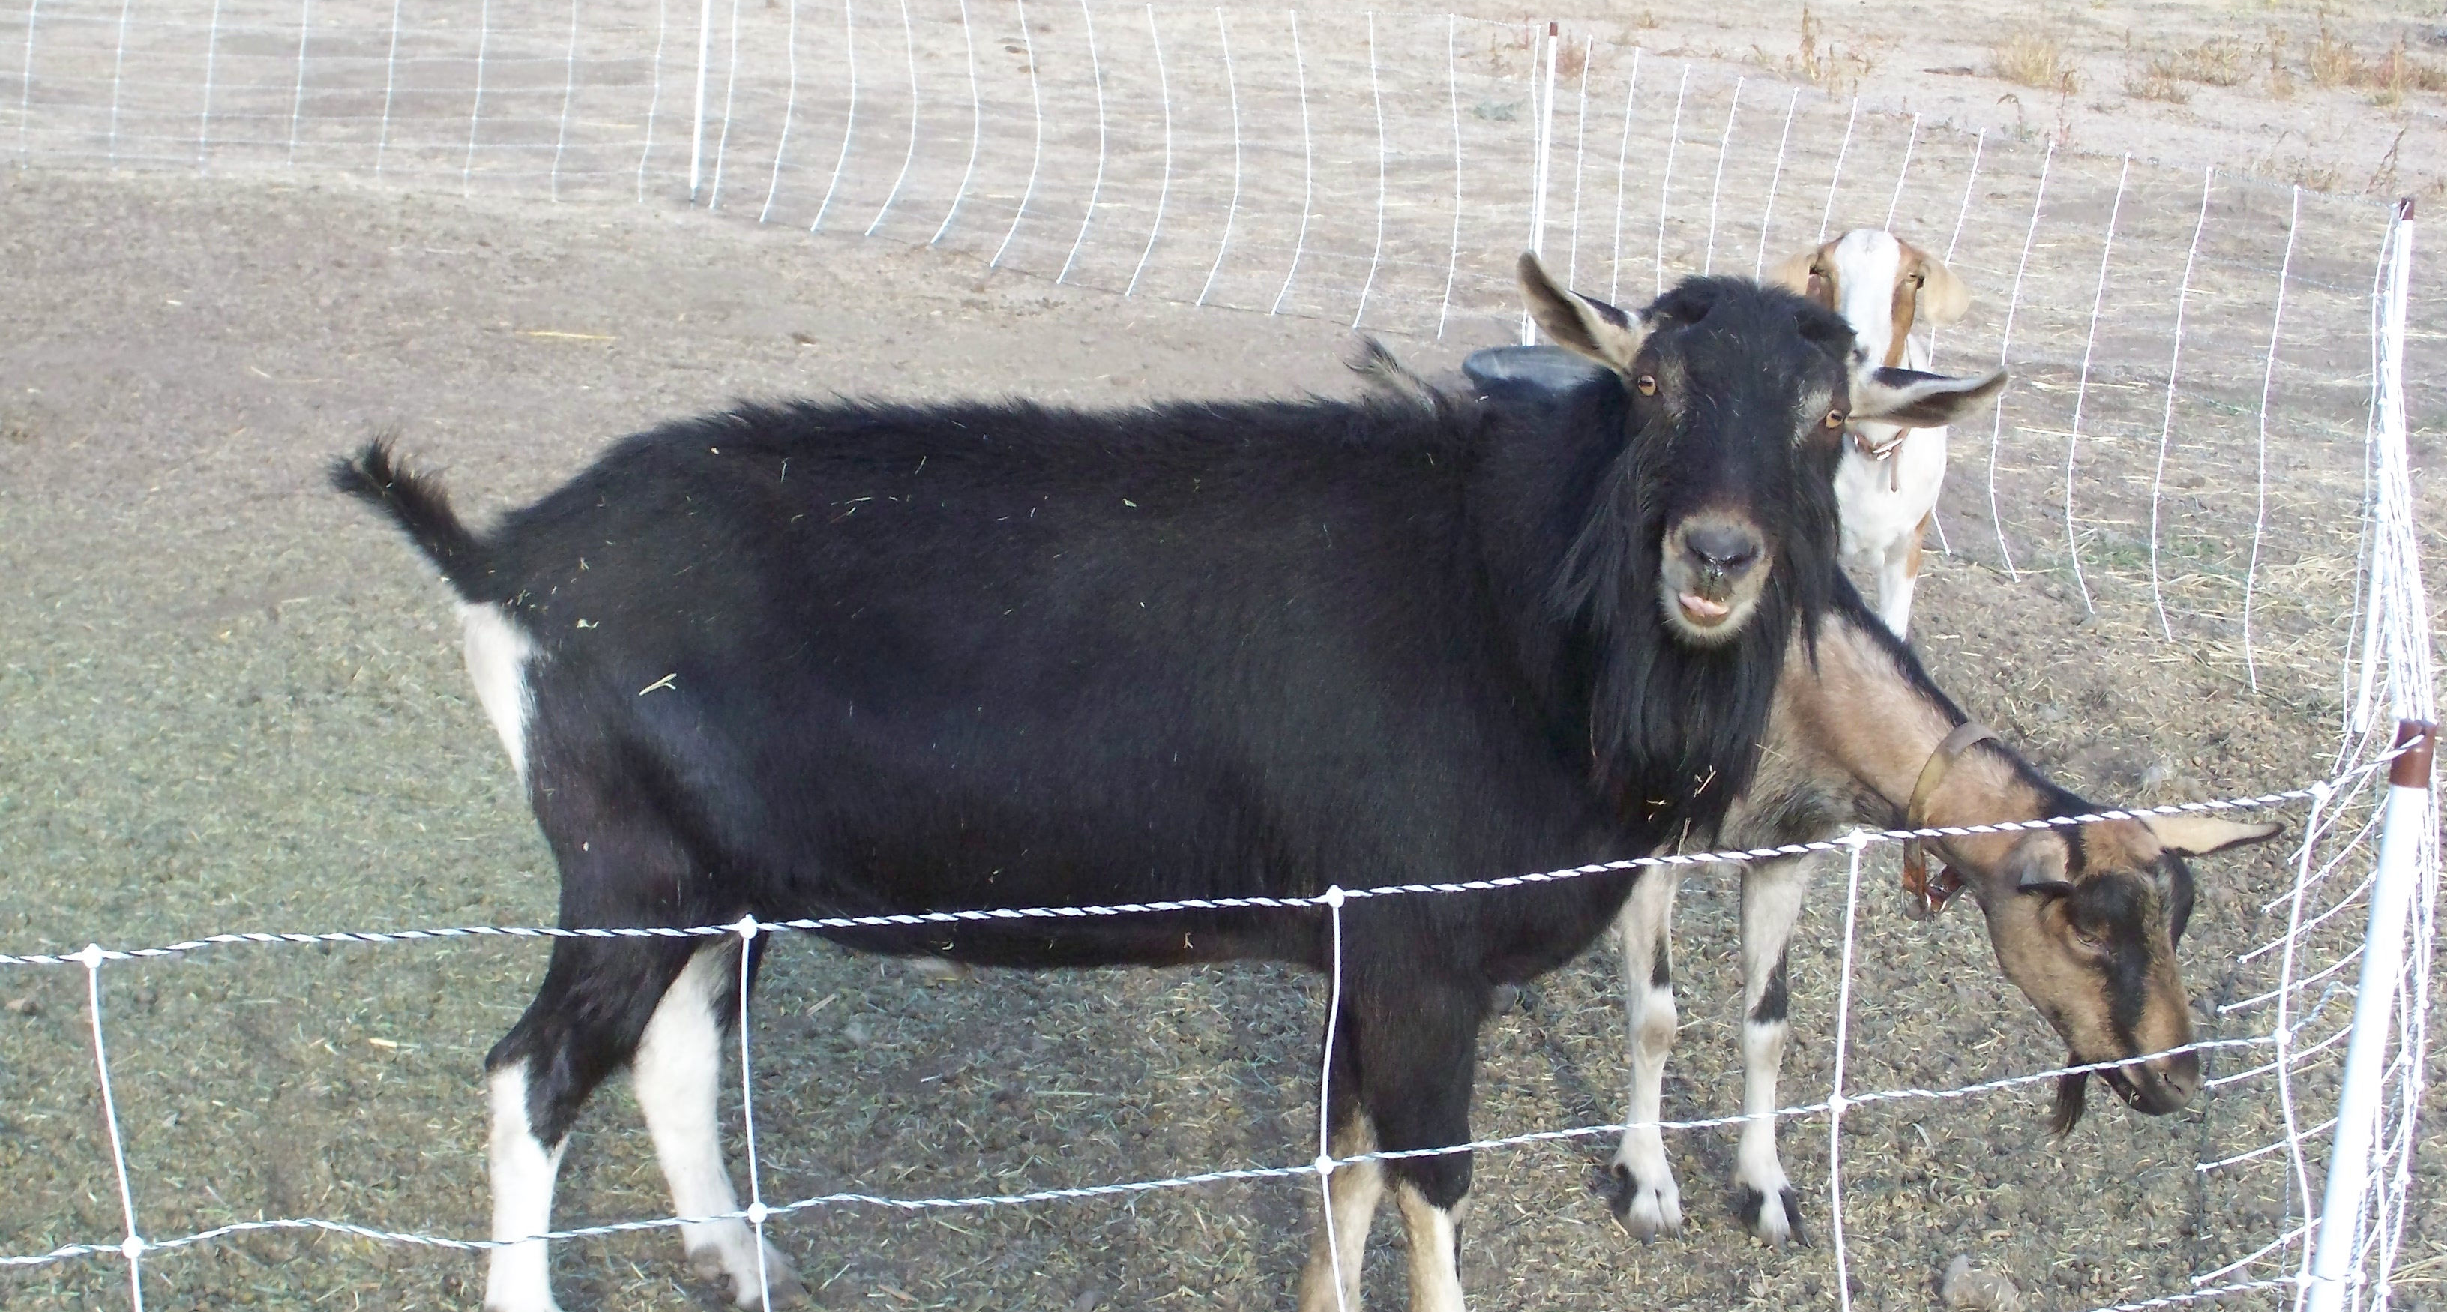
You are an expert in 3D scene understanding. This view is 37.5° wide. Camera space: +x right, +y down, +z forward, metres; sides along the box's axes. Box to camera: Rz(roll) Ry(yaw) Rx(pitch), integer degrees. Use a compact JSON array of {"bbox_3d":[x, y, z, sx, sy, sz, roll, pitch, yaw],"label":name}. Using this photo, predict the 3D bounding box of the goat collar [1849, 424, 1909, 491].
[{"bbox_3d":[0.918,-0.301,5.050,0.115,0.100,0.120,5,14,8],"label":"goat collar"}]

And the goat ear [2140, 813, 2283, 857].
[{"bbox_3d":[0.892,0.161,3.250,0.140,0.048,0.050,-4,15,-25],"label":"goat ear"}]

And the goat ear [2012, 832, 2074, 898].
[{"bbox_3d":[0.720,0.184,3.170,0.050,0.060,0.110,15,19,42],"label":"goat ear"}]

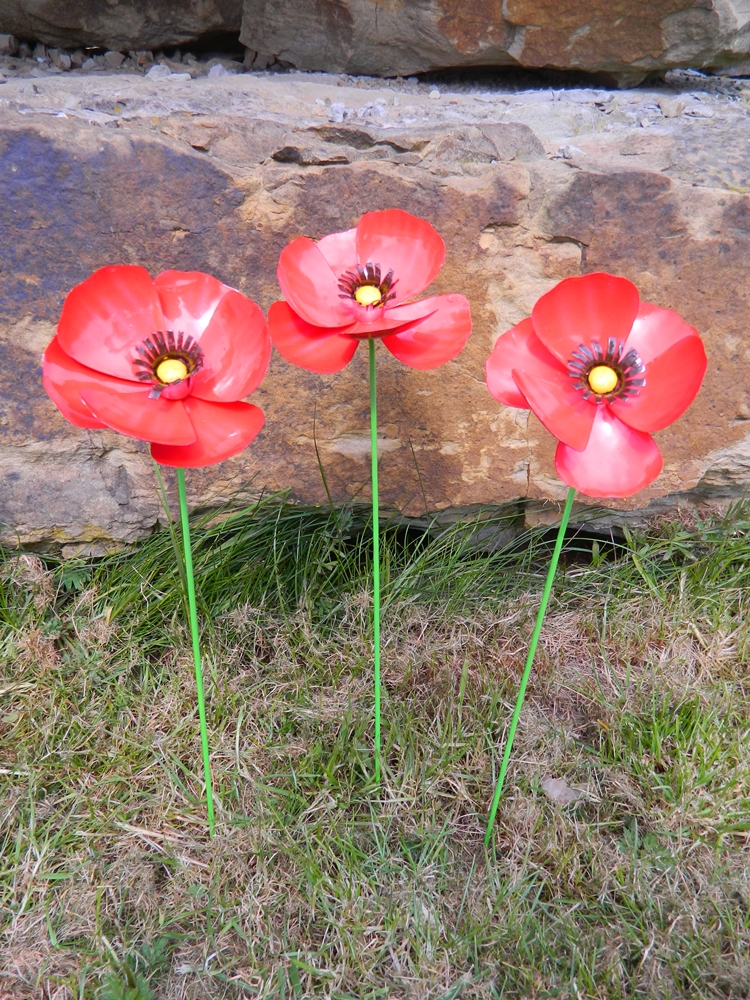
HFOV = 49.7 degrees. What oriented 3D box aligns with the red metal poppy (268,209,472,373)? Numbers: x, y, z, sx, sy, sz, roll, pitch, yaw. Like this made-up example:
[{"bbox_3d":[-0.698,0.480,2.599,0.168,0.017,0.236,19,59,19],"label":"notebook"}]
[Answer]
[{"bbox_3d":[-0.006,-0.216,0.840,0.204,0.090,0.188,5,60,8],"label":"red metal poppy"}]

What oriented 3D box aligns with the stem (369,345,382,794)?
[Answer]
[{"bbox_3d":[0.001,0.106,0.953,0.006,0.600,0.006,-1,25,0],"label":"stem"}]

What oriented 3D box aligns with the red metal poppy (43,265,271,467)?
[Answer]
[{"bbox_3d":[-0.199,-0.123,0.745,0.205,0.085,0.190,-9,69,-14],"label":"red metal poppy"}]

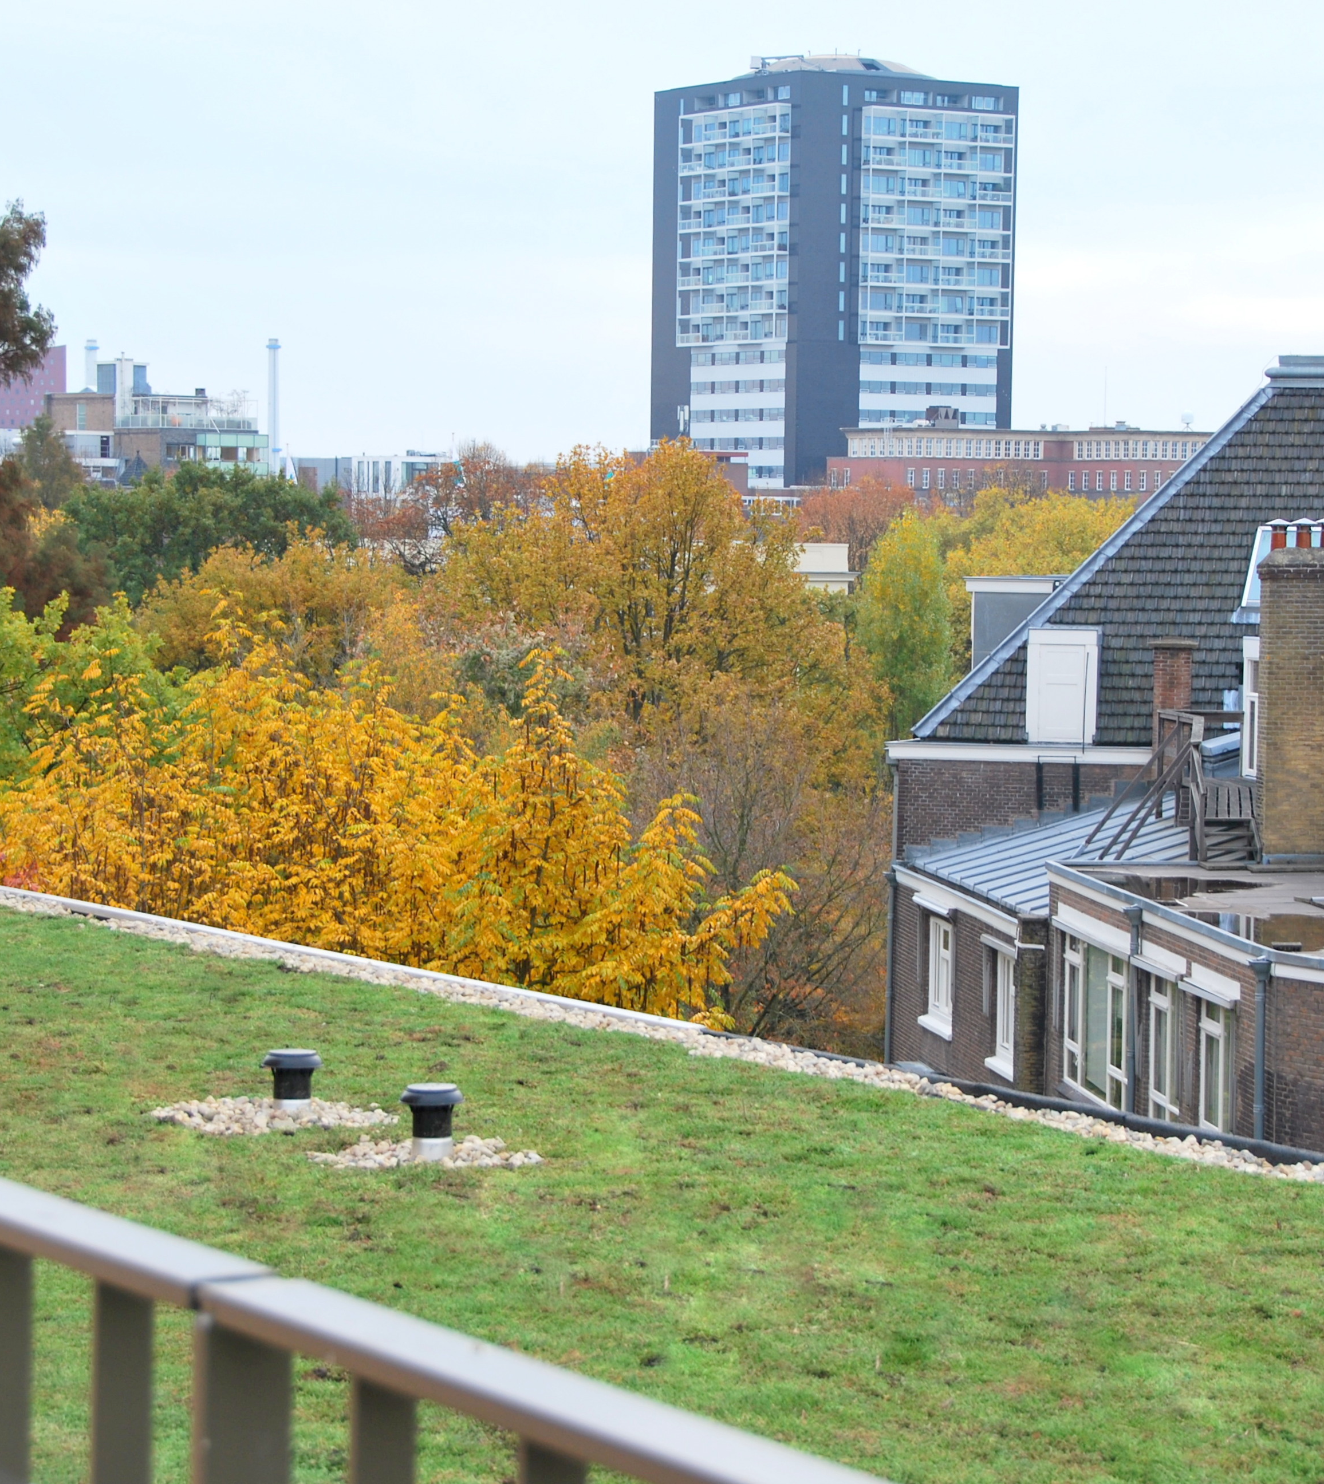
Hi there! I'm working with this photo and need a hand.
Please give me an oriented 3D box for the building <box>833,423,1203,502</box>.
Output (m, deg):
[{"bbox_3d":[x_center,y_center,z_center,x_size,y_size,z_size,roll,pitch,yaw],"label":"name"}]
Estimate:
[{"bbox_3d":[40.505,-23.989,412.183,50.000,14.356,15.000,0,4,-15],"label":"building"}]

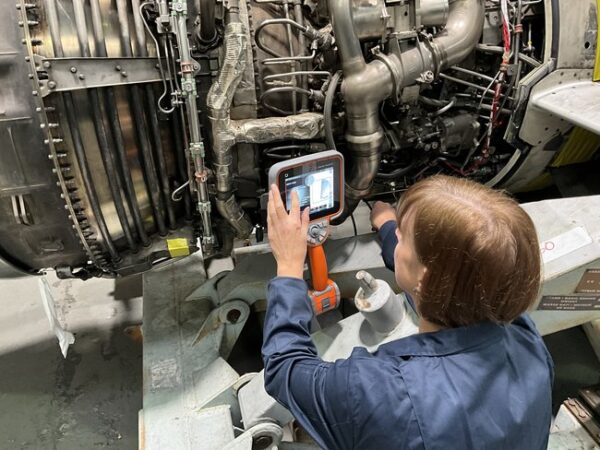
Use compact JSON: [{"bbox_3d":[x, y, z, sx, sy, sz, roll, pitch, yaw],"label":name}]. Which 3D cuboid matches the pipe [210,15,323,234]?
[{"bbox_3d":[-0.117,-0.288,1.662,0.370,0.740,0.170,-8,33,-13],"label":"pipe"}]

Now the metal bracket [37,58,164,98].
[{"bbox_3d":[-0.501,-0.397,1.313,0.336,0.085,0.030,-15,18,-33],"label":"metal bracket"}]

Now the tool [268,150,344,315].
[{"bbox_3d":[0.020,0.024,1.174,0.170,0.370,0.135,-17,28,-29],"label":"tool"}]

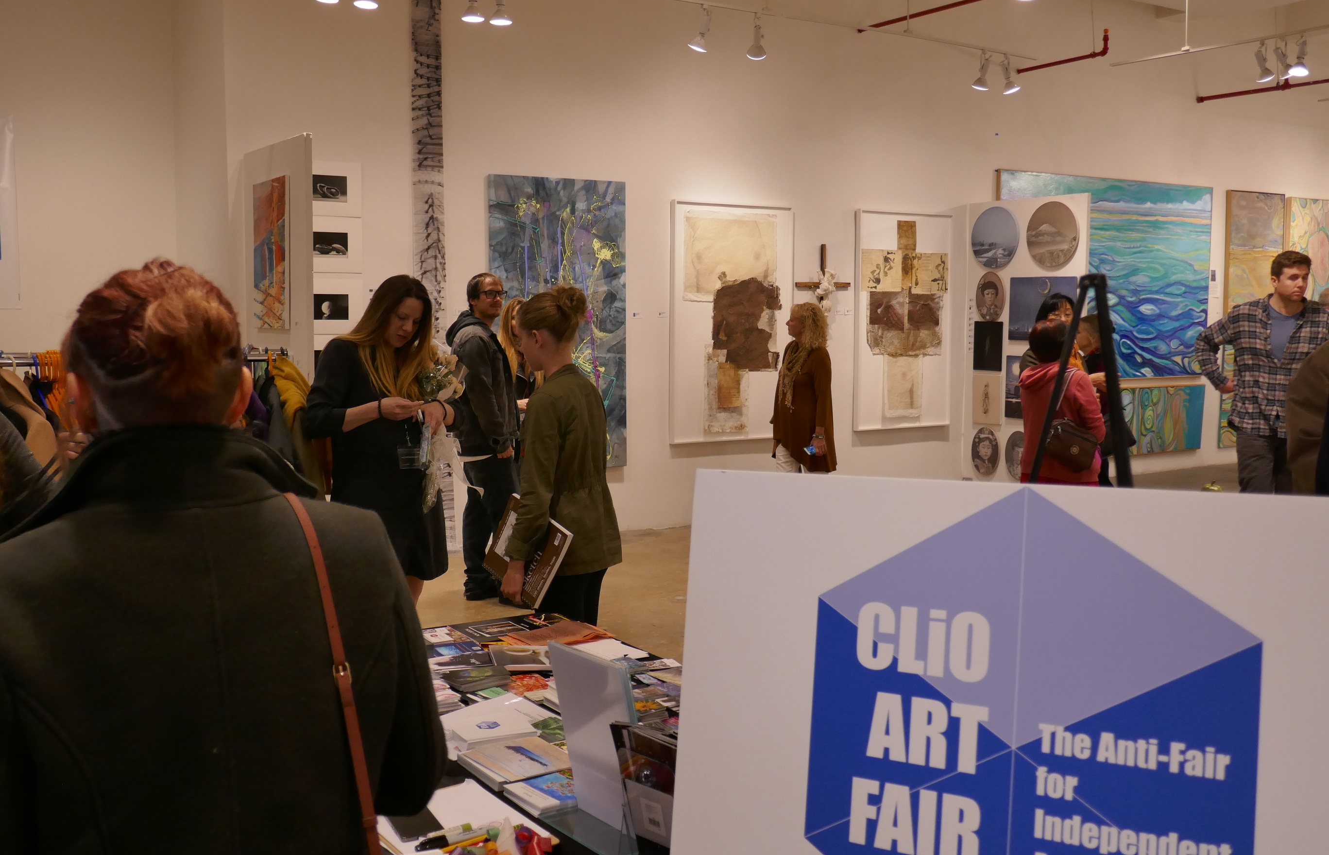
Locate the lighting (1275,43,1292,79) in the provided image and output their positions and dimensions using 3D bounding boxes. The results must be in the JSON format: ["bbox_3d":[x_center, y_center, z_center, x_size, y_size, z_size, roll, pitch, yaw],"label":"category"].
[{"bbox_3d":[4.018,-2.377,8.360,0.150,0.265,0.125,2,5,21],"label":"lighting"}]

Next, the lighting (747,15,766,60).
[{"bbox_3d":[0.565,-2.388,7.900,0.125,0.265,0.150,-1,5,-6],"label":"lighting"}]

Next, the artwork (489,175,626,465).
[{"bbox_3d":[-0.702,-0.679,8.705,1.029,1.950,0.040,-3,6,-33],"label":"artwork"}]

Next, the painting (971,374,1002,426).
[{"bbox_3d":[2.670,-0.230,10.652,0.030,0.410,0.307,-3,6,-34],"label":"painting"}]

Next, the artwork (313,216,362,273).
[{"bbox_3d":[-2.034,-1.099,7.791,0.420,0.327,0.020,-3,6,-33],"label":"artwork"}]

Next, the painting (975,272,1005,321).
[{"bbox_3d":[2.670,-1.075,10.611,0.025,0.405,0.295,-3,6,-34],"label":"painting"}]

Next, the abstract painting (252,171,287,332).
[{"bbox_3d":[-2.161,-0.950,7.107,0.025,0.811,0.581,-3,6,-33],"label":"abstract painting"}]

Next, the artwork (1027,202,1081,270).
[{"bbox_3d":[3.015,-1.495,10.024,0.040,0.510,0.488,-3,6,-33],"label":"artwork"}]

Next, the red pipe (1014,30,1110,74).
[{"bbox_3d":[3.268,-3.096,10.654,0.050,0.217,0.912,-3,6,-34],"label":"red pipe"}]

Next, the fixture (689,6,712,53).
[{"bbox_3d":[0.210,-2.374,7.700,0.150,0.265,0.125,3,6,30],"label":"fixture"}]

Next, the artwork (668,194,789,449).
[{"bbox_3d":[0.507,-0.759,9.450,1.080,1.720,0.050,-3,6,-34],"label":"artwork"}]

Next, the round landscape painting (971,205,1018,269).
[{"bbox_3d":[2.694,-1.538,10.499,0.030,0.500,0.495,-3,6,-34],"label":"round landscape painting"}]

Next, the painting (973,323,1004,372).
[{"bbox_3d":[2.669,-0.664,10.615,0.030,0.410,0.307,-3,6,-34],"label":"painting"}]

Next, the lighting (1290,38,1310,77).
[{"bbox_3d":[4.064,-2.370,8.270,0.130,0.255,0.145,5,7,43],"label":"lighting"}]

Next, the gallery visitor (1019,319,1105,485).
[{"bbox_3d":[2.029,0.190,6.628,0.420,1.490,0.310,3,6,36],"label":"gallery visitor"}]

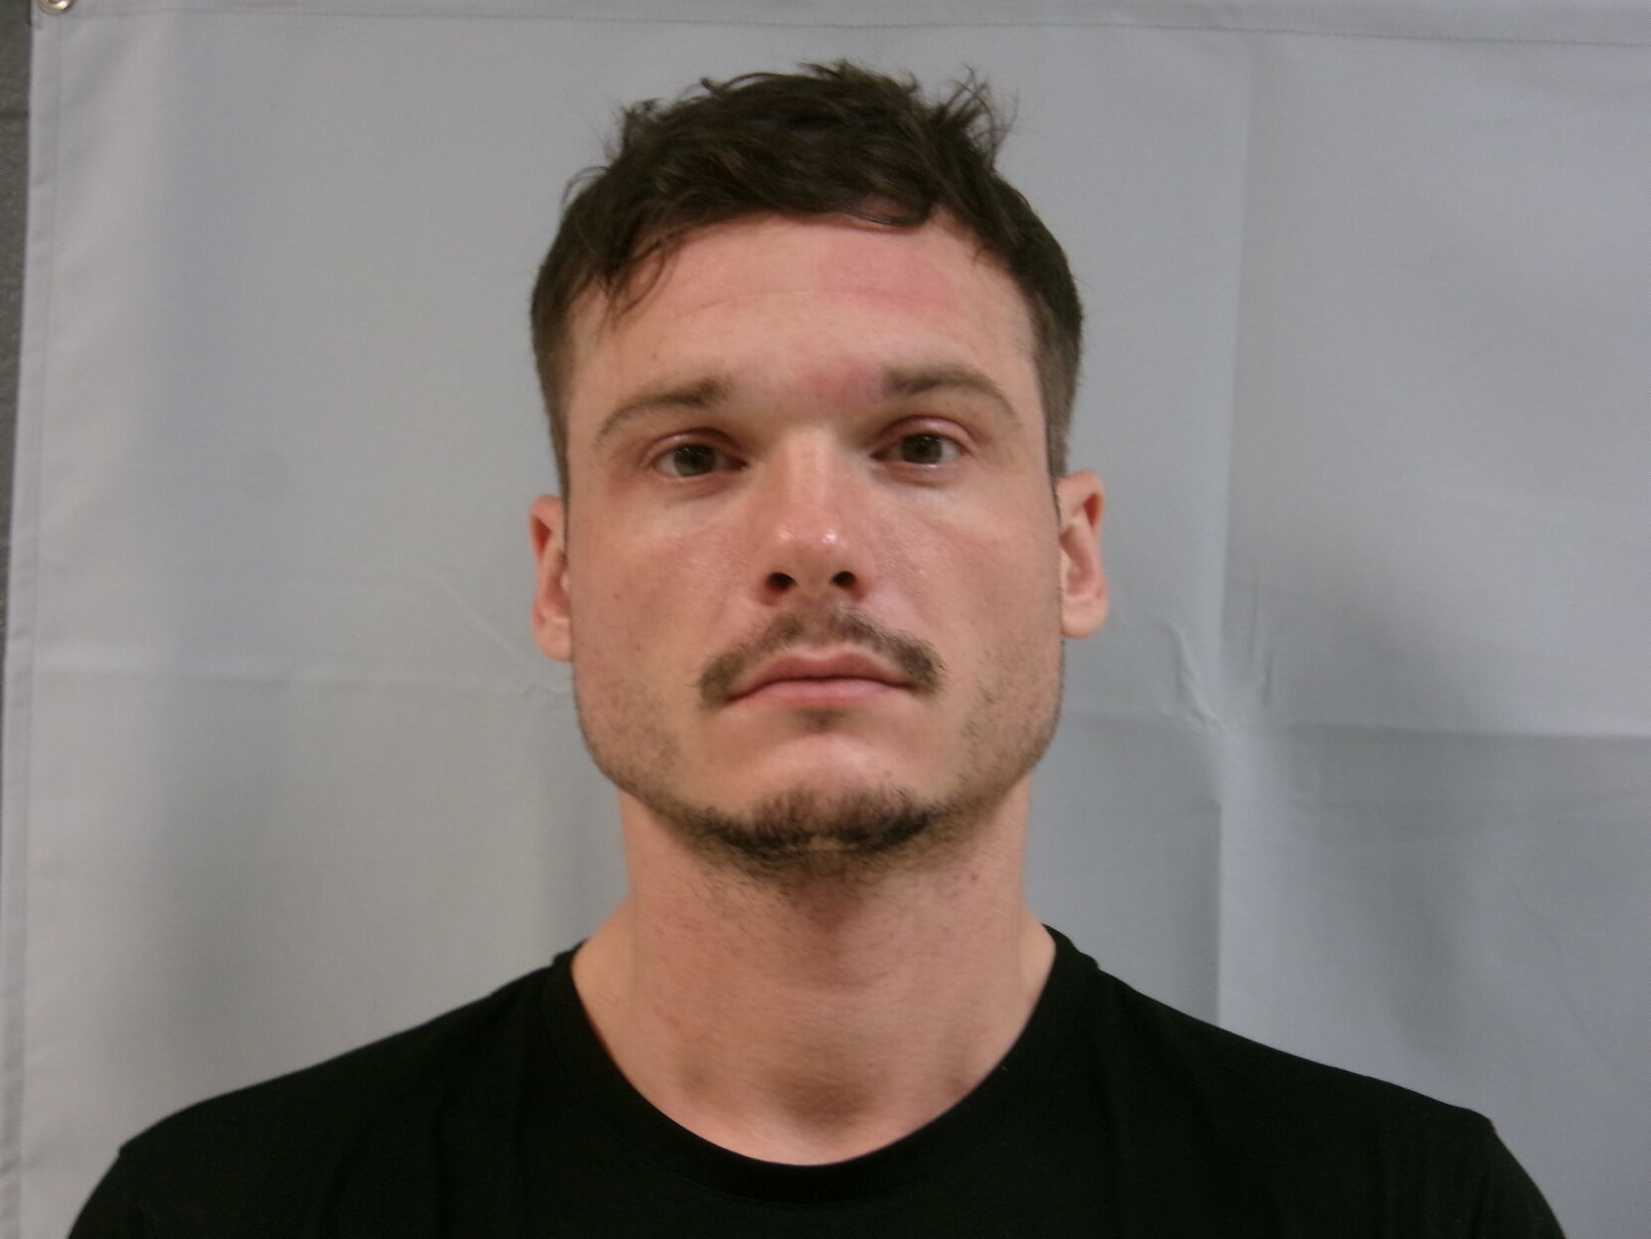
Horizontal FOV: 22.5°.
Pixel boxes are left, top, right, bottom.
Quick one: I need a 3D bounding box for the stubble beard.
[{"bbox_3d":[-0.002,0.036,1.208,0.146,0.085,0.095,-2,-7,1],"label":"stubble beard"}]

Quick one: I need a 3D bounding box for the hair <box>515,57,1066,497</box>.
[{"bbox_3d":[-0.006,-0.085,1.272,0.170,0.165,0.197,-2,-7,1],"label":"hair"}]

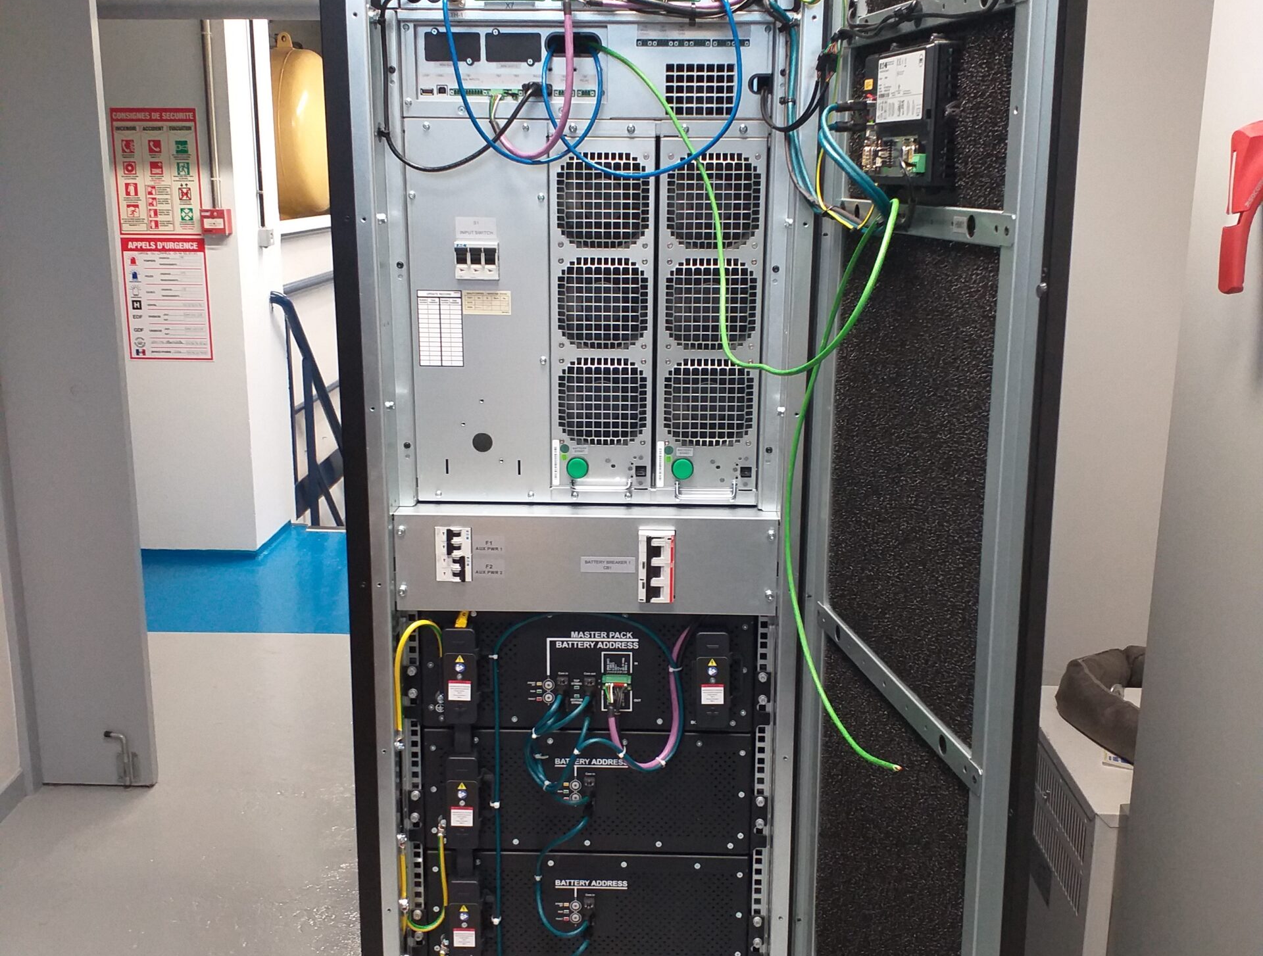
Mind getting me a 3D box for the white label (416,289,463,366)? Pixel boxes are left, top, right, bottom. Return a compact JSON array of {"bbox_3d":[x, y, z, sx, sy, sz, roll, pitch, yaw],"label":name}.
[{"bbox_3d":[-0.238,-0.187,1.577,0.058,0.095,0.003,1,12,1],"label":"white label"}]

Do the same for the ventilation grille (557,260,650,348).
[{"bbox_3d":[-0.035,-0.217,1.569,0.112,0.112,0.010,1,12,1],"label":"ventilation grille"}]

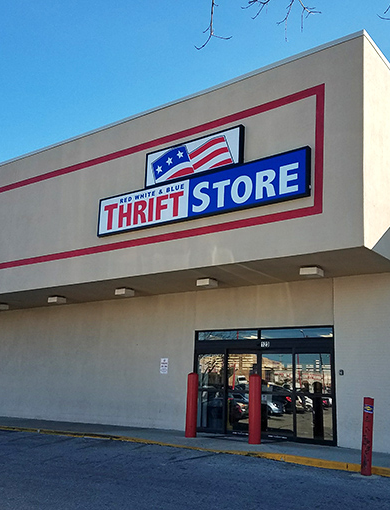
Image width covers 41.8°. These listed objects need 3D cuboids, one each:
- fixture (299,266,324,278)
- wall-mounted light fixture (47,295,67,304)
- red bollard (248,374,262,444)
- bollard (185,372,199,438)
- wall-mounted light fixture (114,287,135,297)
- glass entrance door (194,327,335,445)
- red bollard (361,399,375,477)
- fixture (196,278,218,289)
[{"bbox_3d":[2.653,0.409,11.563,0.387,0.158,0.395,-8,-18,34],"label":"fixture"},{"bbox_3d":[-4.429,1.448,16.454,0.387,0.158,0.395,-8,-18,34],"label":"wall-mounted light fixture"},{"bbox_3d":[1.337,3.398,11.282,0.265,1.452,0.265,2,-15,1],"label":"red bollard"},{"bbox_3d":[-0.063,3.594,12.252,0.265,1.465,0.265,2,-15,1],"label":"bollard"},{"bbox_3d":[-2.026,1.095,14.794,0.387,0.158,0.395,-8,-18,34],"label":"wall-mounted light fixture"},{"bbox_3d":[1.665,3.249,13.038,3.983,2.718,0.150,-8,-18,34],"label":"glass entrance door"},{"bbox_3d":[2.947,3.070,8.660,0.186,1.244,0.186,-8,-18,34],"label":"red bollard"},{"bbox_3d":[0.328,0.750,13.169,0.387,0.158,0.395,-8,-18,34],"label":"fixture"}]

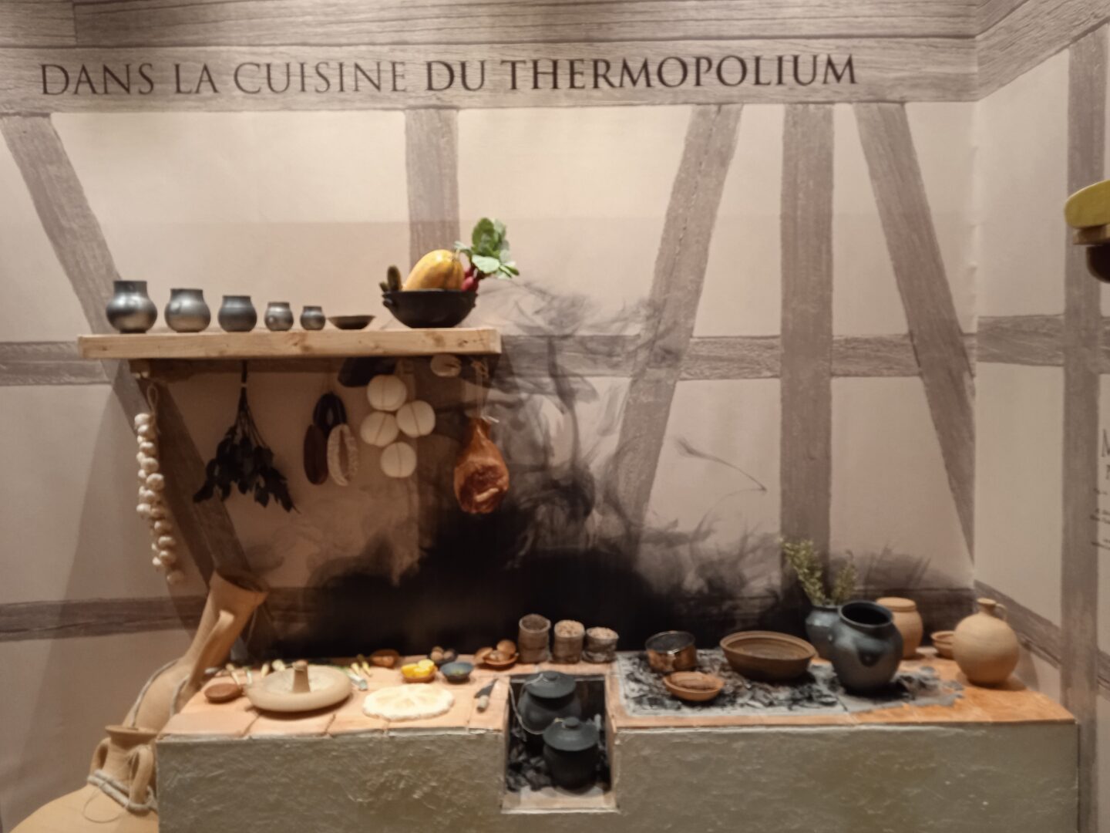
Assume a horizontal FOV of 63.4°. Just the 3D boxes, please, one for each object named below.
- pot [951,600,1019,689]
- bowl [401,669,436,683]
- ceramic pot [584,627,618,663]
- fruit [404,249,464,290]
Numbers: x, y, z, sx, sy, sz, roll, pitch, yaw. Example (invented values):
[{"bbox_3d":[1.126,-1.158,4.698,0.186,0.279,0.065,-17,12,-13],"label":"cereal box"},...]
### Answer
[{"bbox_3d":[1.286,0.667,2.678,0.180,0.240,0.180,-1,5,0],"label":"pot"},{"bbox_3d":[-0.374,0.710,2.467,0.097,0.031,0.097,-1,5,0],"label":"bowl"},{"bbox_3d":[0.150,0.743,2.919,0.113,0.082,0.113,-1,5,0],"label":"ceramic pot"},{"bbox_3d":[-0.330,-0.384,2.430,0.175,0.145,0.140,-1,5,1],"label":"fruit"}]

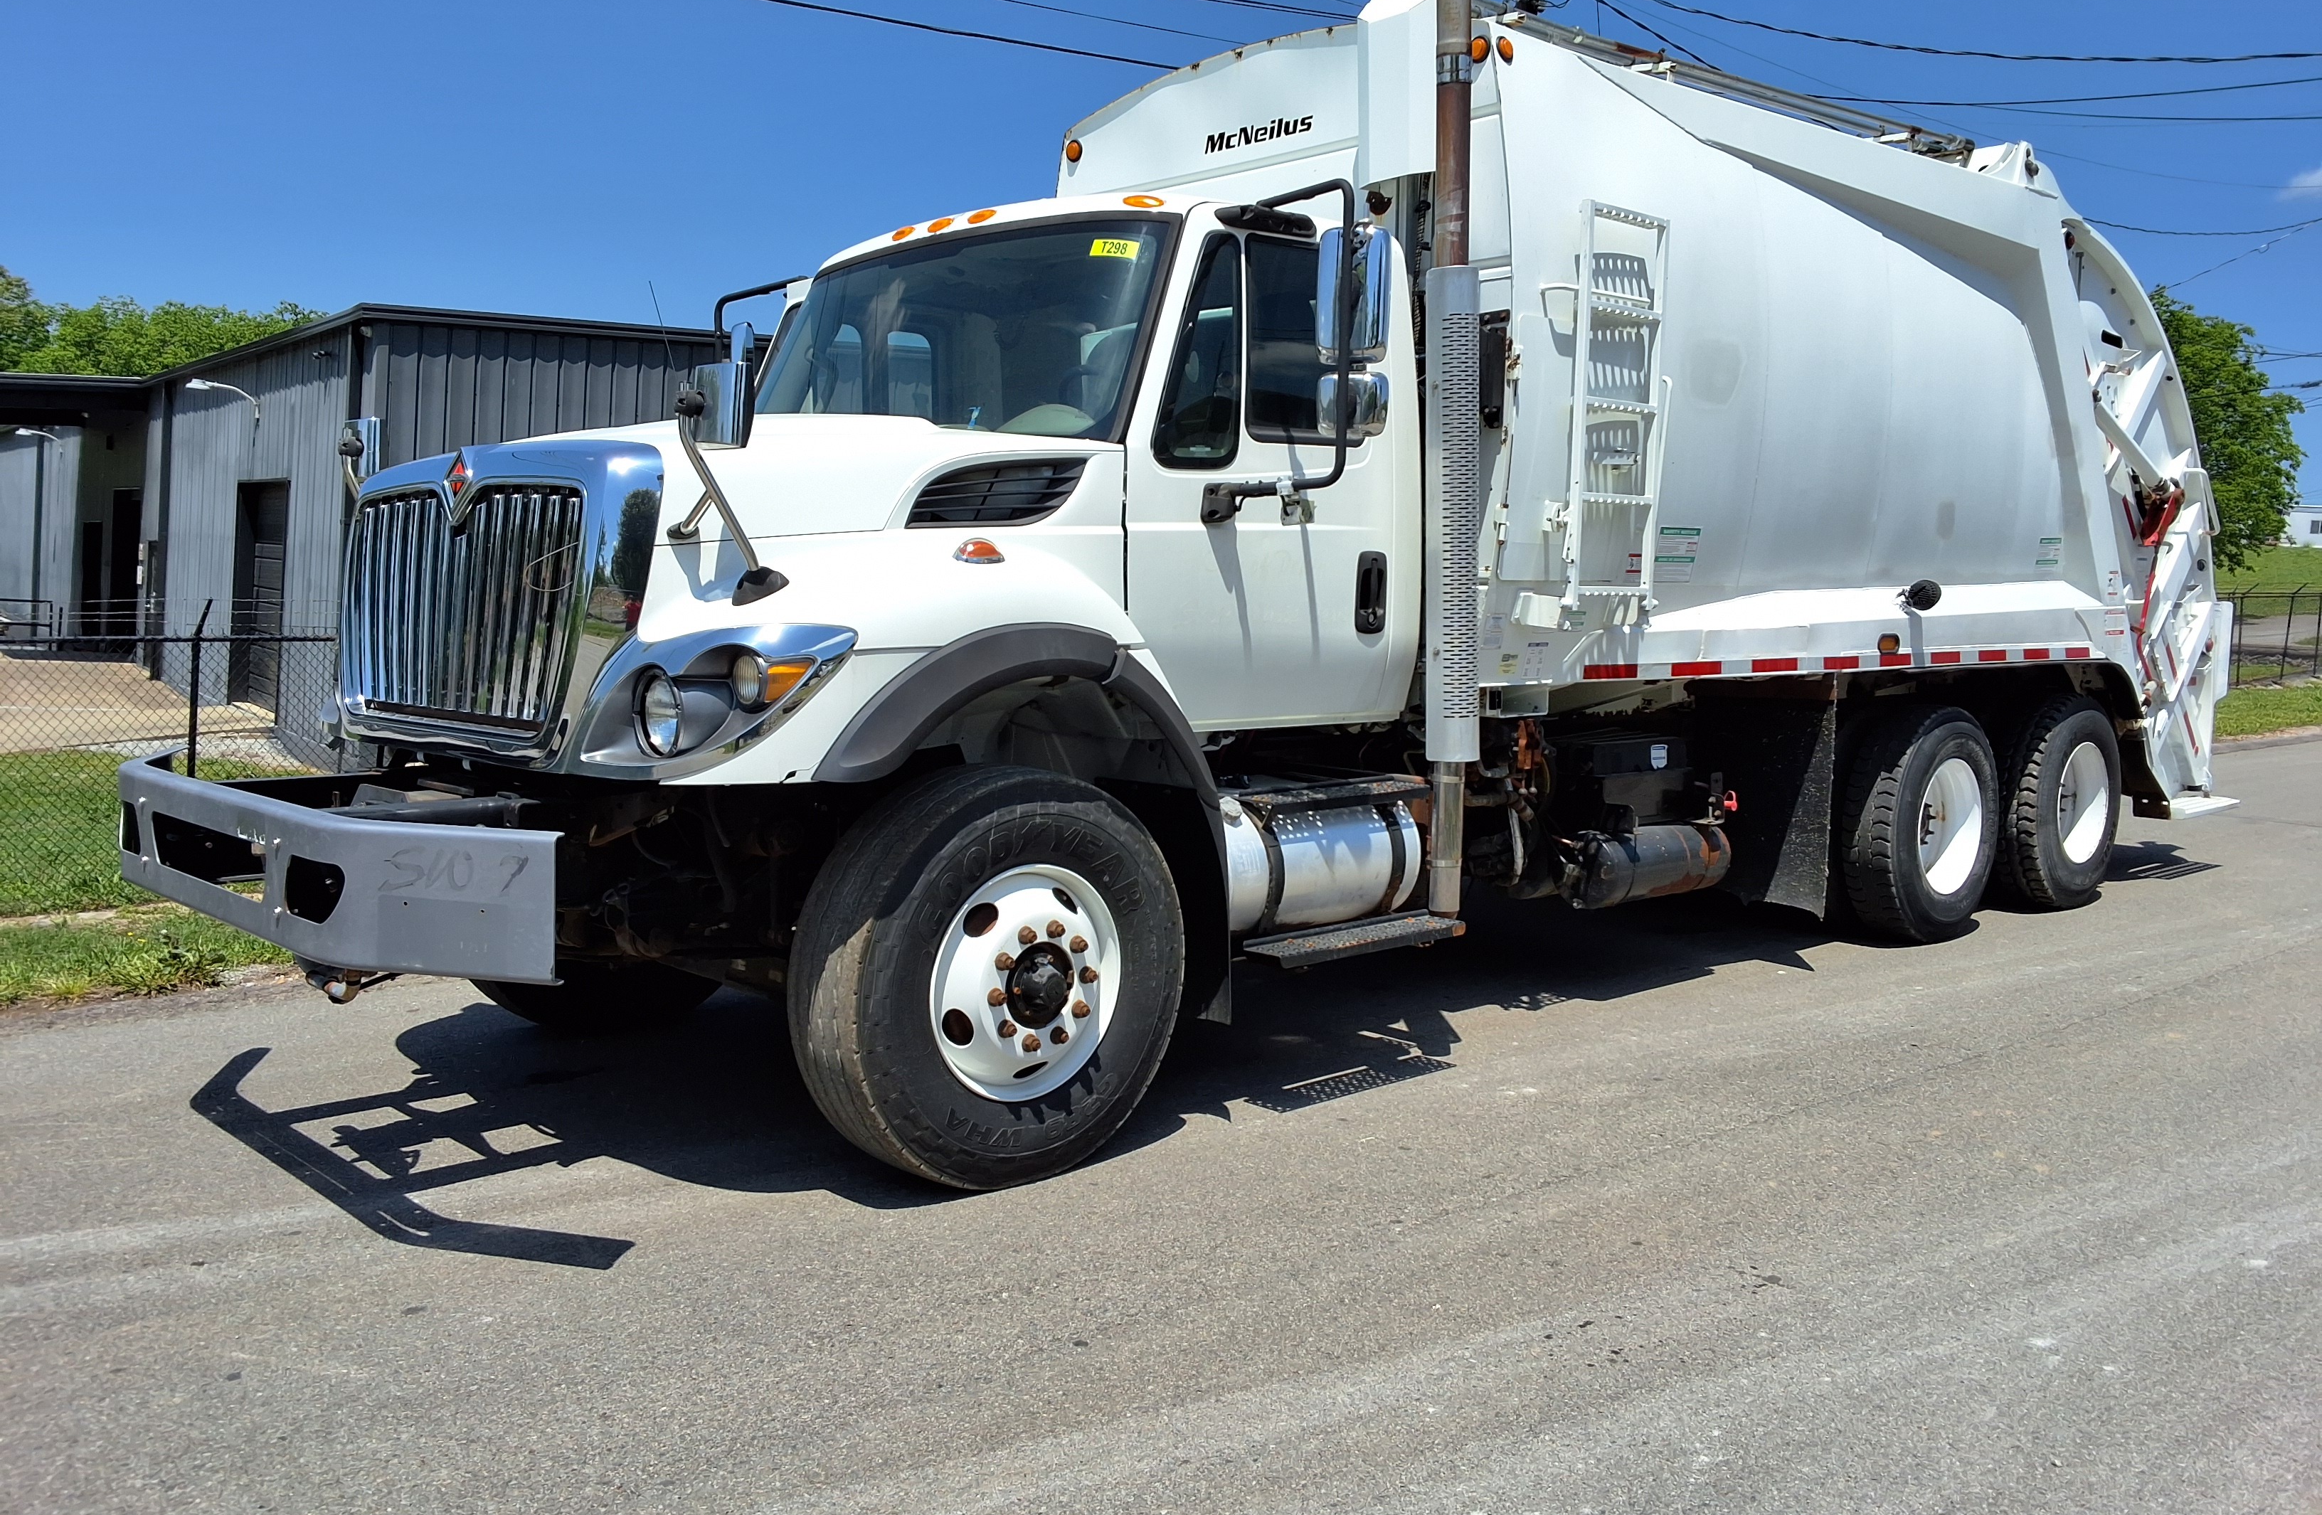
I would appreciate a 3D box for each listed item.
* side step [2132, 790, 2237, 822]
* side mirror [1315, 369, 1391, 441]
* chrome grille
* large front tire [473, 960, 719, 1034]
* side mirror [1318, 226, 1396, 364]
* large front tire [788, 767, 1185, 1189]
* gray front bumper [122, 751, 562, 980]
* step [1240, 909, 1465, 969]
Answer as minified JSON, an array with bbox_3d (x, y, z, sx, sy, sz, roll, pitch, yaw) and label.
[{"bbox_3d":[5.567,0.267,10.166,0.800,0.075,0.250,-4,7,-42],"label":"side step"},{"bbox_3d":[0.507,-0.934,4.981,0.185,0.176,0.100,3,6,27],"label":"side mirror"},{"bbox_3d":[-1.809,-0.374,4.807,0.140,0.610,1.370,-4,7,-42],"label":"chrome grille"},{"bbox_3d":[-1.853,0.393,6.294,1.060,1.055,0.315,-4,7,-42],"label":"large front tire"},{"bbox_3d":[0.510,-1.219,4.956,0.185,0.349,0.100,3,6,27],"label":"side mirror"},{"bbox_3d":[-0.410,0.542,4.734,1.060,1.055,0.315,-4,7,-42],"label":"large front tire"},{"bbox_3d":[-2.148,0.208,4.549,0.340,0.330,2.450,-4,7,-42],"label":"gray front bumper"},{"bbox_3d":[0.564,0.528,5.486,0.820,0.065,0.210,-4,7,-42],"label":"step"}]

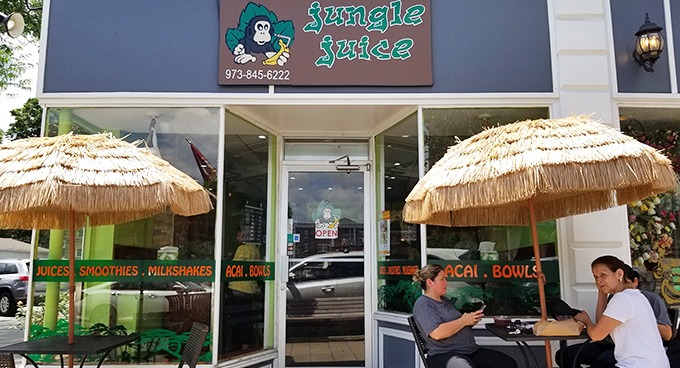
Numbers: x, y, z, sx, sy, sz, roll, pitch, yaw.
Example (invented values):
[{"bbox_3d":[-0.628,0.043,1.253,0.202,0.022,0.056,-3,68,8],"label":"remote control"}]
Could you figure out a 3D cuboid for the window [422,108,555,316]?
[{"bbox_3d":[1.297,0.224,4.471,1.140,1.820,0.080,0,-8,0],"label":"window"}]

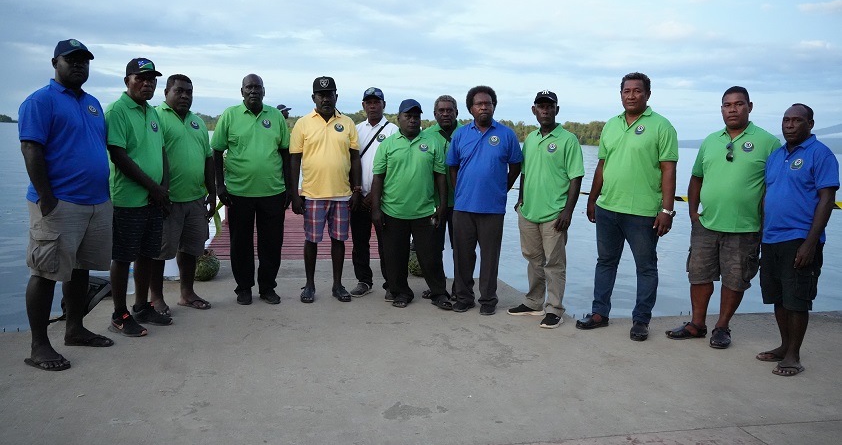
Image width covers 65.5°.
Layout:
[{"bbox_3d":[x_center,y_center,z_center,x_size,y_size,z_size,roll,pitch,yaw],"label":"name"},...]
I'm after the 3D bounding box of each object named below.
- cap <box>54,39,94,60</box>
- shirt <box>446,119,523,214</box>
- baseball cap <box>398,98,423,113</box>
[{"bbox_3d":[-1.814,-0.912,3.425,0.260,0.125,0.175,7,9,33],"label":"cap"},{"bbox_3d":[0.466,-0.420,4.845,0.574,0.702,0.310,3,7,5],"label":"shirt"},{"bbox_3d":[-0.079,-0.895,5.050,0.175,0.120,0.250,-1,8,-22],"label":"baseball cap"}]

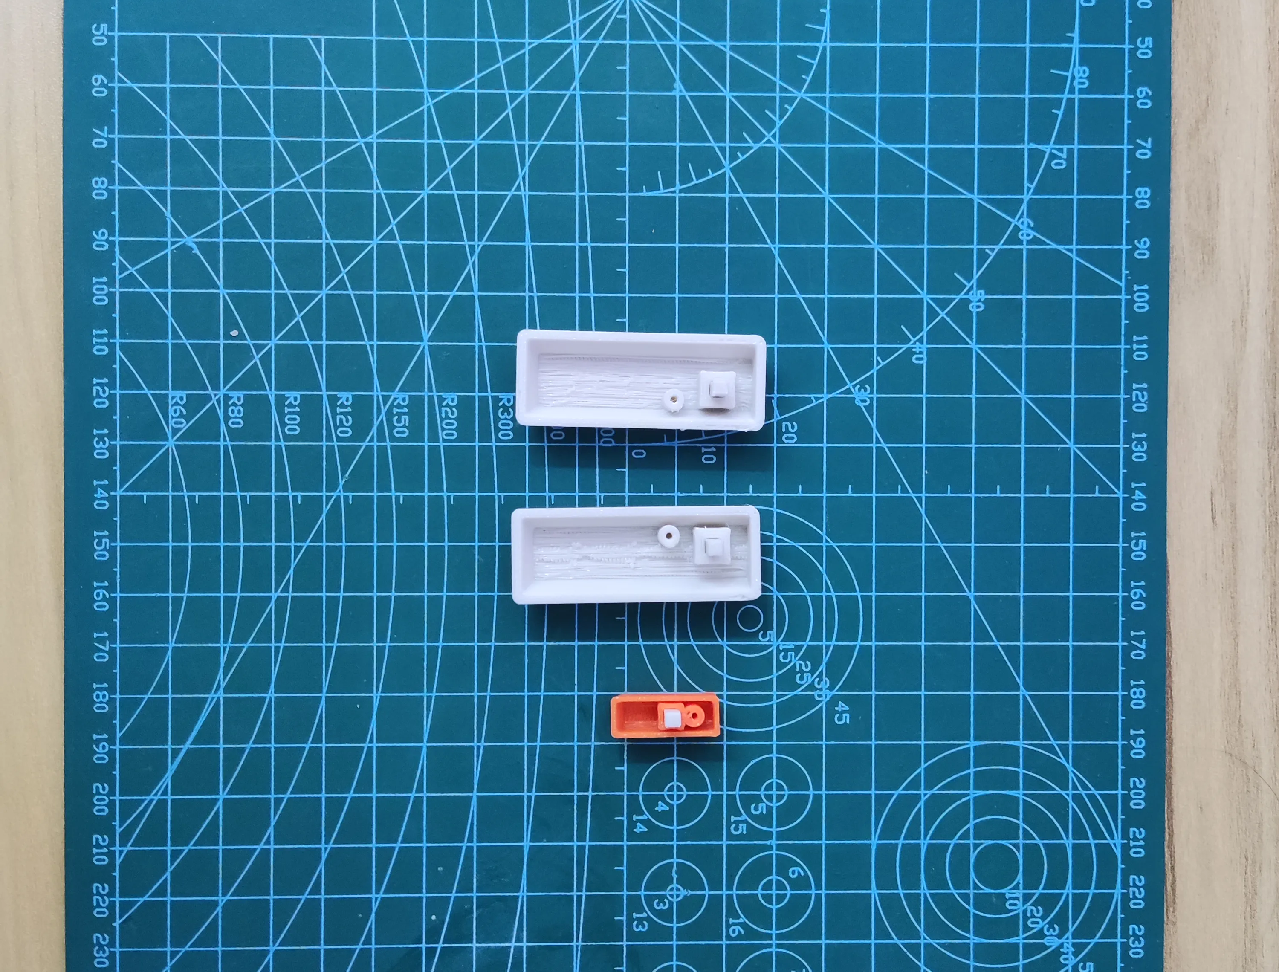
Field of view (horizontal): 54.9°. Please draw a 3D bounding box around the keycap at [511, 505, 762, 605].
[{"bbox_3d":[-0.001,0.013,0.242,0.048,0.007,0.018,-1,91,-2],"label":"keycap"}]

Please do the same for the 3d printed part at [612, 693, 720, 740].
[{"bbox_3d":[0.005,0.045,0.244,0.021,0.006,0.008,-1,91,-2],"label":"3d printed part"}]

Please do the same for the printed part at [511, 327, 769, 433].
[{"bbox_3d":[0.000,-0.020,0.242,0.048,0.007,0.018,1,91,-2],"label":"printed part"}]

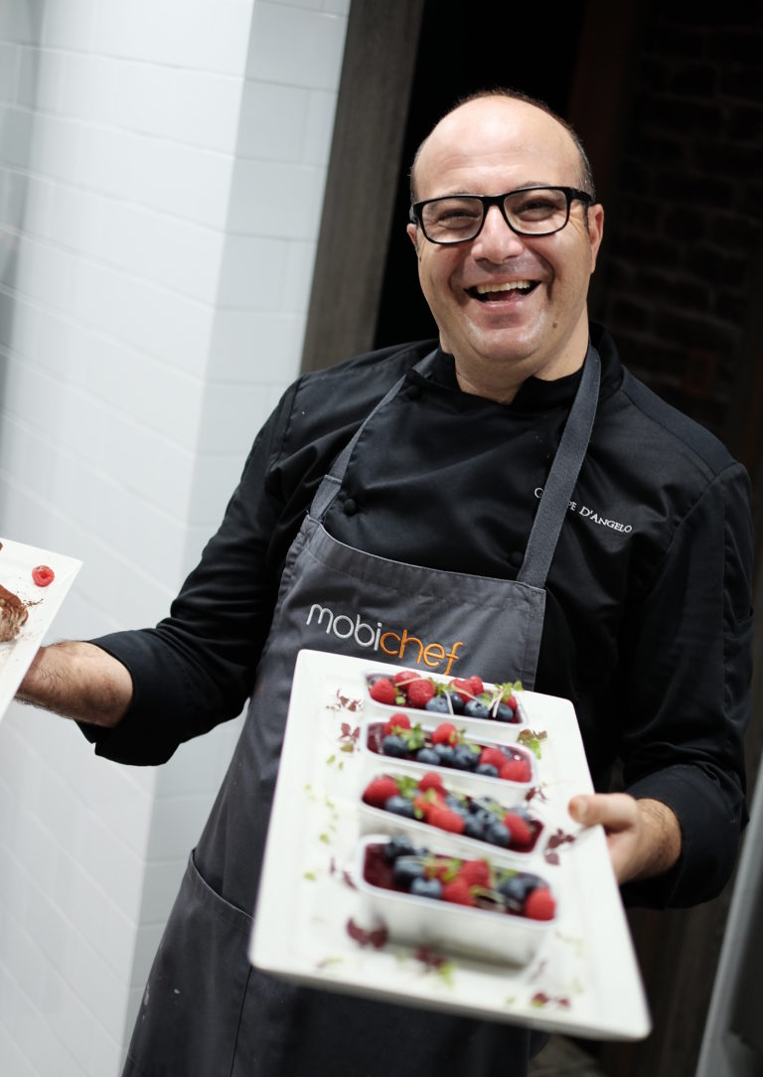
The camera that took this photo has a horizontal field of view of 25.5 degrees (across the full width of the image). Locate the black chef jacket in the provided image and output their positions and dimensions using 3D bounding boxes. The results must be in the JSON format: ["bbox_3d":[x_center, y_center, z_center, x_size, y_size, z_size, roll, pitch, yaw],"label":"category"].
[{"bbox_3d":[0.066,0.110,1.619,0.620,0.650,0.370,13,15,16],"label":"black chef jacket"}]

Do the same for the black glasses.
[{"bbox_3d":[0.108,-0.286,1.509,0.143,0.046,0.145,-6,8,9],"label":"black glasses"}]

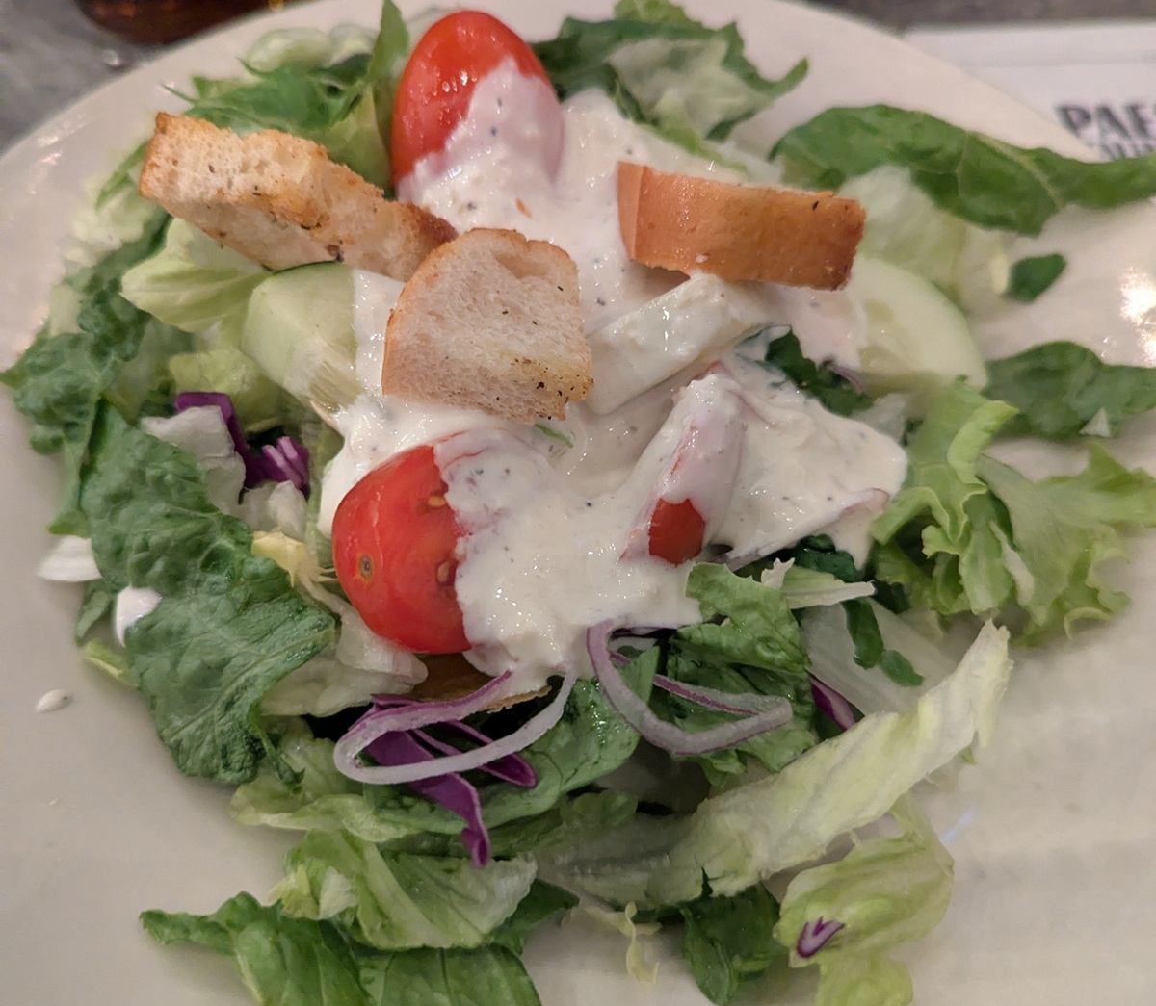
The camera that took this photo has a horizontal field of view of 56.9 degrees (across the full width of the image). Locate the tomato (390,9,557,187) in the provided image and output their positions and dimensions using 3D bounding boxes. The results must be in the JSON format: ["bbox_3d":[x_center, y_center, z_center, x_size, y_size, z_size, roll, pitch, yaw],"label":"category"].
[{"bbox_3d":[-0.017,-0.065,0.173,0.028,0.027,0.028,2,58,0],"label":"tomato"}]

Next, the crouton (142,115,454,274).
[{"bbox_3d":[-0.043,-0.047,0.164,0.046,0.014,0.016,19,59,11],"label":"crouton"}]

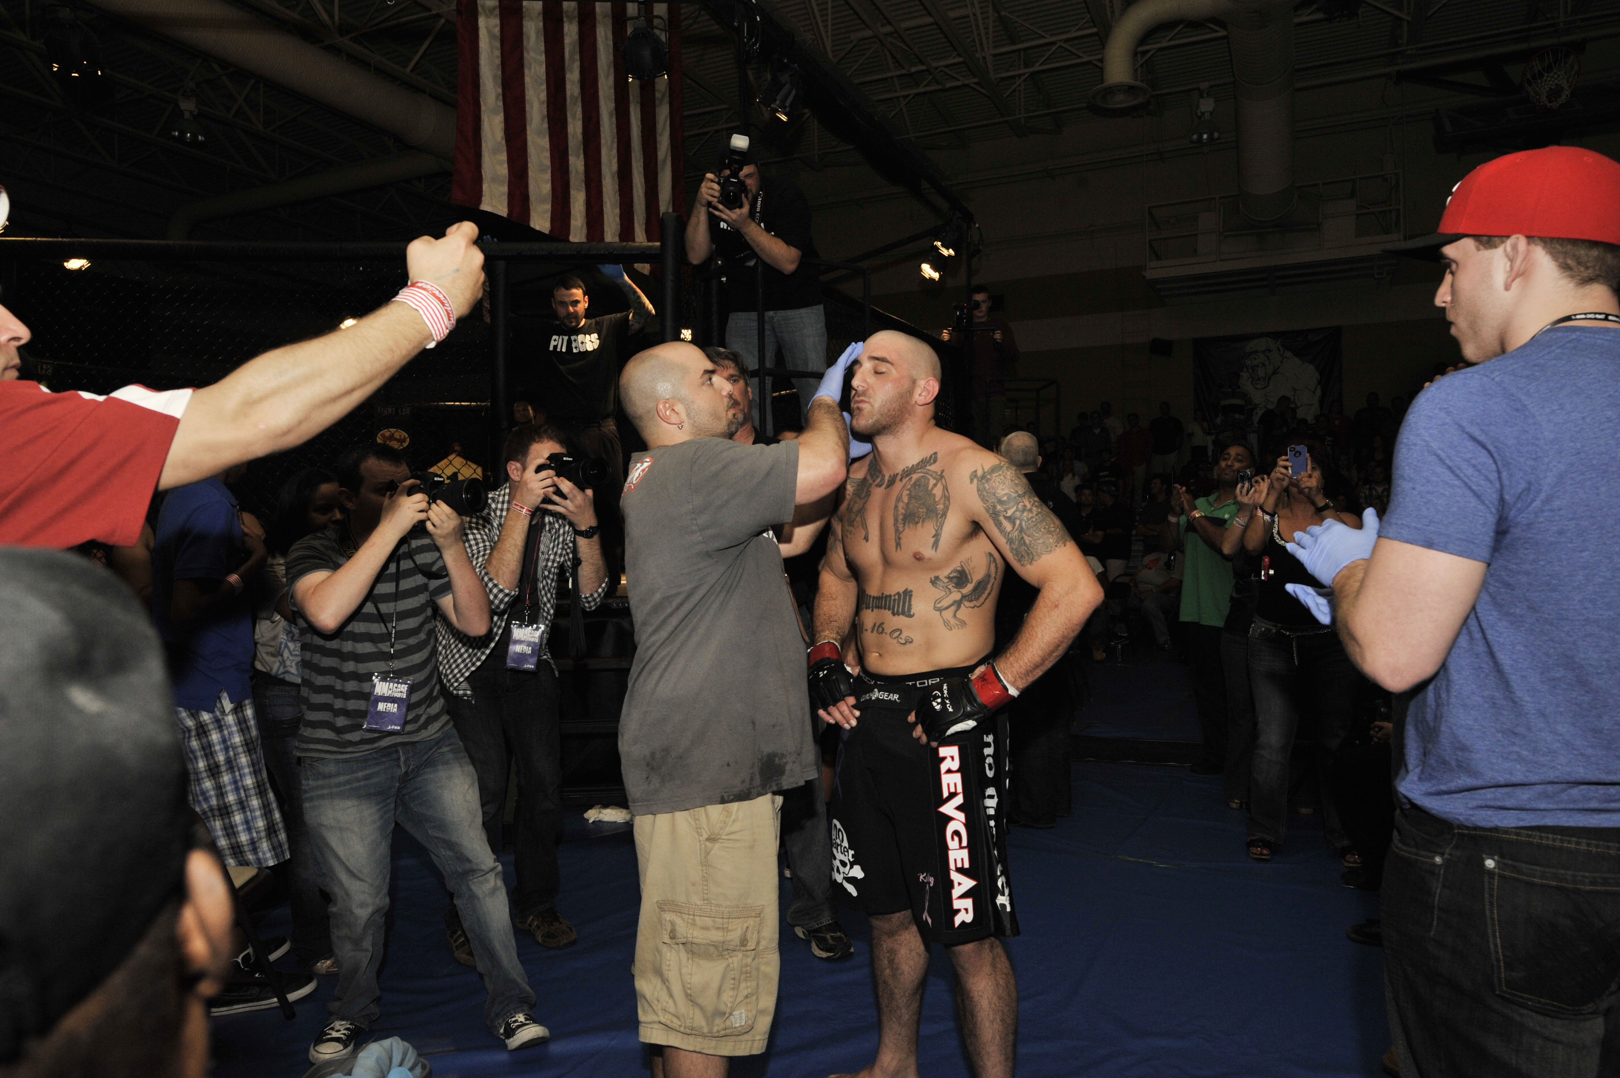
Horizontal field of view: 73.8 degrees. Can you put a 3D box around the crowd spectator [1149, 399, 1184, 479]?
[{"bbox_3d":[5.646,-1.269,17.104,0.580,1.800,0.400,-1,0,22],"label":"crowd spectator"}]

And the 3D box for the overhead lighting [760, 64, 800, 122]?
[{"bbox_3d":[-0.176,-2.637,6.400,0.230,0.340,0.220,30,11,19],"label":"overhead lighting"}]

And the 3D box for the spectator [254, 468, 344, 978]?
[{"bbox_3d":[-1.573,0.561,3.383,0.400,1.570,0.460,-1,0,35],"label":"spectator"}]

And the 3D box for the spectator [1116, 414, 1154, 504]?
[{"bbox_3d":[4.983,-1.039,16.504,0.560,1.760,0.420,-1,0,34],"label":"spectator"}]

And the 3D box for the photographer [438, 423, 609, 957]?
[{"bbox_3d":[-0.923,0.480,3.473,0.560,1.700,0.580,-1,0,-31],"label":"photographer"}]

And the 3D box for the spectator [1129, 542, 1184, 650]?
[{"bbox_3d":[3.807,0.569,11.700,0.850,1.220,0.600,-1,0,-41],"label":"spectator"}]

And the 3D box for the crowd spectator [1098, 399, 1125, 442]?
[{"bbox_3d":[4.837,-1.323,17.404,0.540,1.780,0.380,-1,0,34],"label":"crowd spectator"}]

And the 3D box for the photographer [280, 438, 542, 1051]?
[{"bbox_3d":[-1.034,0.539,2.830,0.560,1.580,0.560,-1,0,41],"label":"photographer"}]

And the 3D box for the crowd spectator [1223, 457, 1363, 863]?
[{"bbox_3d":[2.021,0.468,4.460,0.540,1.650,0.480,-1,0,33],"label":"crowd spectator"}]

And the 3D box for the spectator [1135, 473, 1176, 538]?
[{"bbox_3d":[3.812,0.167,11.901,0.500,1.760,0.360,-1,0,41],"label":"spectator"}]

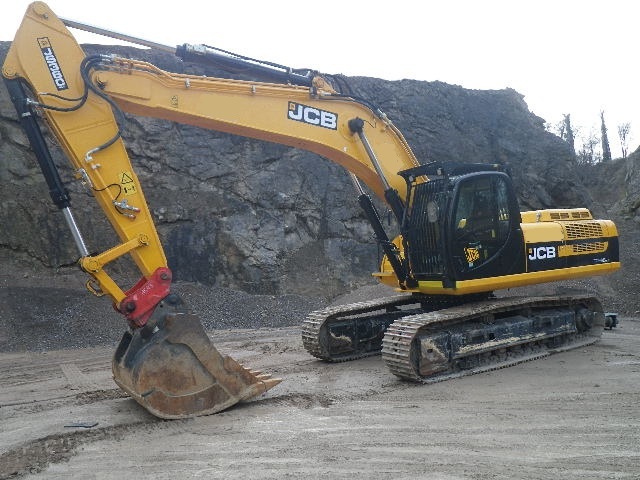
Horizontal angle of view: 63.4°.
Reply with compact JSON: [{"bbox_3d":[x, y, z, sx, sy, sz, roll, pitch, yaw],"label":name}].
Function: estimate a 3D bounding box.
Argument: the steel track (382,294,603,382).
[{"bbox_3d":[3.295,1.640,9.210,4.980,0.980,0.610,-2,-4,-31],"label":"steel track"}]

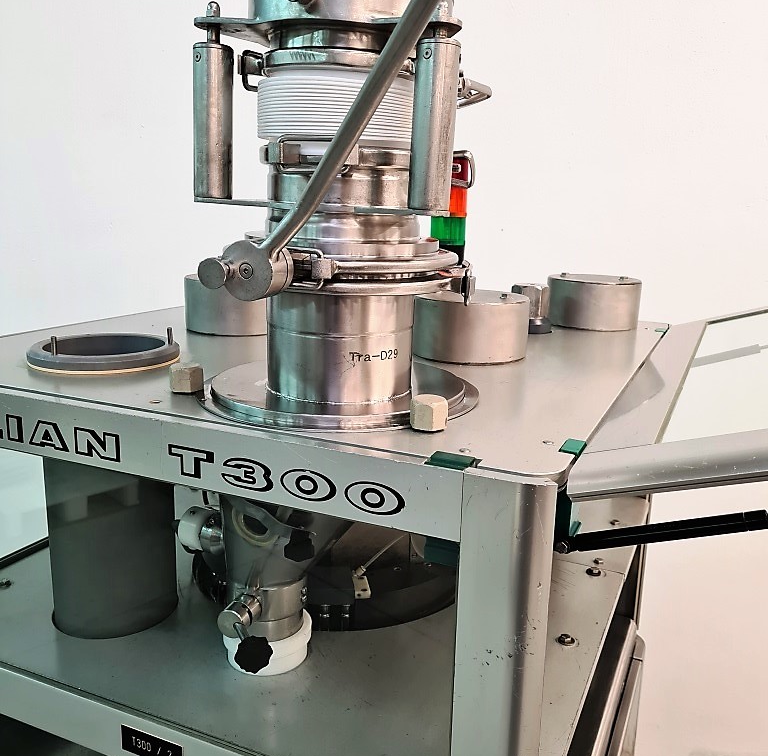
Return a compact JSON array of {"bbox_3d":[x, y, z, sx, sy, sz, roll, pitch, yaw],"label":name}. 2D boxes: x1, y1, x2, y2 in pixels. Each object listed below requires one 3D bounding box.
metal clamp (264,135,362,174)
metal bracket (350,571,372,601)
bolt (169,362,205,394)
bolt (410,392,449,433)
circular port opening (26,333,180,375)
[{"bbox_3d":[-0.069,-0.210,0.725,0.092,0.035,0.030,7,13,18],"label":"metal clamp"},{"bbox_3d":[-0.030,0.277,1.019,0.020,0.011,0.040,0,13,-7],"label":"metal bracket"},{"bbox_3d":[-0.219,0.000,0.854,0.039,0.027,0.033,2,13,4],"label":"bolt"},{"bbox_3d":[0.043,0.033,0.729,0.038,0.027,0.033,6,13,19],"label":"bolt"},{"bbox_3d":[-0.366,-0.033,1.010,0.190,0.019,0.190,1,12,0],"label":"circular port opening"}]

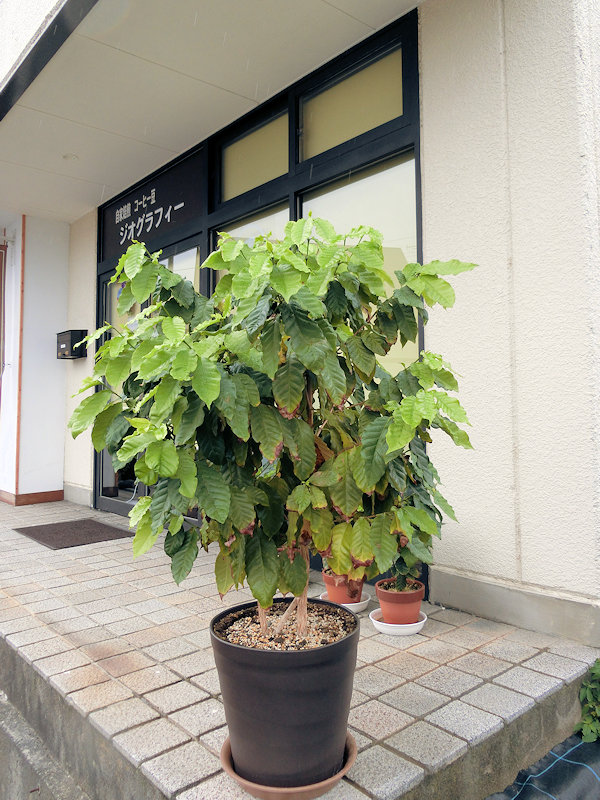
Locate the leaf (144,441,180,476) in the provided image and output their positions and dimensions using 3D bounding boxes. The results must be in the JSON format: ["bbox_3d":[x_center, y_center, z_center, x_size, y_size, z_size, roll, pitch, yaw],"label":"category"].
[{"bbox_3d":[-0.271,0.115,1.135,0.066,0.097,0.030,-12,-46,0],"label":"leaf"}]

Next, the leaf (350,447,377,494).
[{"bbox_3d":[0.128,0.140,1.160,0.054,0.101,0.028,-14,-18,4],"label":"leaf"}]

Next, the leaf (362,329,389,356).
[{"bbox_3d":[0.151,-0.114,1.170,0.041,0.075,0.025,-39,-16,-15],"label":"leaf"}]

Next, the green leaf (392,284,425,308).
[{"bbox_3d":[0.248,-0.228,1.285,0.062,0.020,0.102,-8,44,-16],"label":"green leaf"}]

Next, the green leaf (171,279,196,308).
[{"bbox_3d":[-0.237,-0.220,1.205,0.055,0.072,0.025,-14,-25,4],"label":"green leaf"}]

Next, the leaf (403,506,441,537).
[{"bbox_3d":[0.247,0.246,1.170,0.087,0.041,0.026,37,-22,28],"label":"leaf"}]

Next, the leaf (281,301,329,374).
[{"bbox_3d":[0.005,-0.106,0.980,0.068,0.146,0.030,-26,-15,-2],"label":"leaf"}]

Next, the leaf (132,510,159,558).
[{"bbox_3d":[-0.340,0.292,1.260,0.055,0.112,0.020,11,-22,14],"label":"leaf"}]

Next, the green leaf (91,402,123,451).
[{"bbox_3d":[-0.374,0.054,1.140,0.044,0.112,0.022,16,-24,3],"label":"green leaf"}]

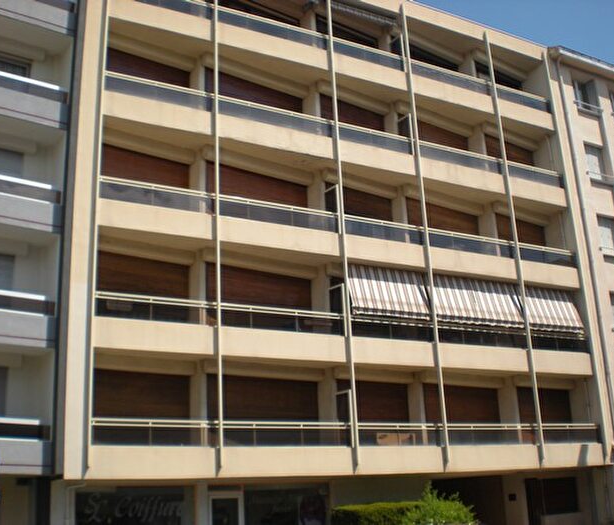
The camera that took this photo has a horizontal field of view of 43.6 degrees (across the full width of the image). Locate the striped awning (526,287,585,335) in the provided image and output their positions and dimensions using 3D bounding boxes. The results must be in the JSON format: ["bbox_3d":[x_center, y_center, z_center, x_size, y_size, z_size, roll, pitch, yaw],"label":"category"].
[{"bbox_3d":[7.538,1.455,23.827,2.310,1.440,0.430,7,-20,-28],"label":"striped awning"}]

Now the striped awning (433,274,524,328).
[{"bbox_3d":[4.898,1.140,22.393,3.370,1.460,0.430,7,-20,-28],"label":"striped awning"}]

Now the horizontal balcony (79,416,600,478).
[{"bbox_3d":[2.007,4.803,19.783,15.268,1.216,1.000,7,-20,-28],"label":"horizontal balcony"}]

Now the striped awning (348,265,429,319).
[{"bbox_3d":[2.136,0.800,20.896,2.590,1.460,0.430,7,-20,-28],"label":"striped awning"}]

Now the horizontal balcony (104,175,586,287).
[{"bbox_3d":[1.764,-0.442,21.420,15.268,1.216,1.000,7,-20,-28],"label":"horizontal balcony"}]

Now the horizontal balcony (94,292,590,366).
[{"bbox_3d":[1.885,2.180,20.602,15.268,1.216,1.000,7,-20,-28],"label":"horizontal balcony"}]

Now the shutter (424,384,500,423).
[{"bbox_3d":[4.389,4.593,21.842,3.140,2.130,0.090,7,-20,-28],"label":"shutter"}]

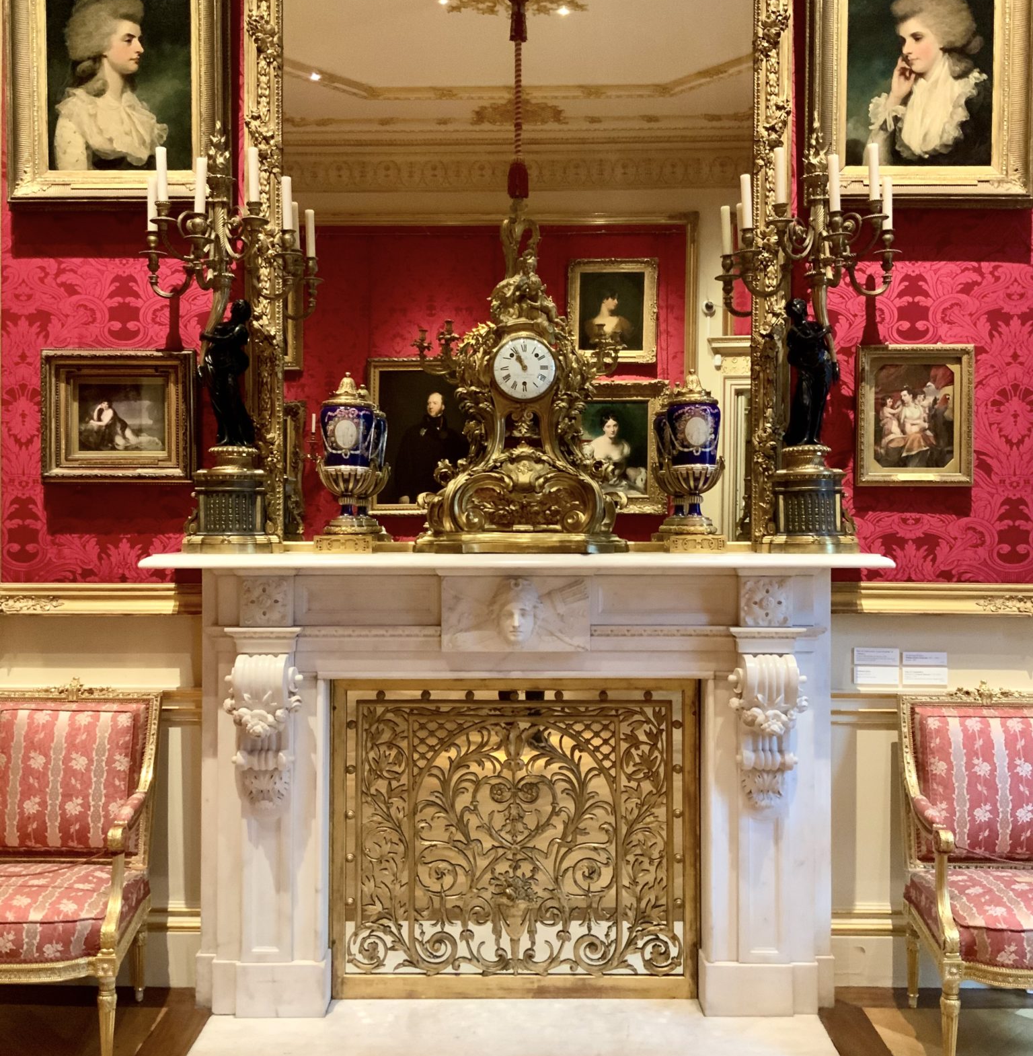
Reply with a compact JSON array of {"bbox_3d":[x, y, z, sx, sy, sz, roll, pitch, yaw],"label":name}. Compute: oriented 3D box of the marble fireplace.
[{"bbox_3d":[0.000,0.749,3.395,2.100,1.350,0.370,0,0,0],"label":"marble fireplace"}]

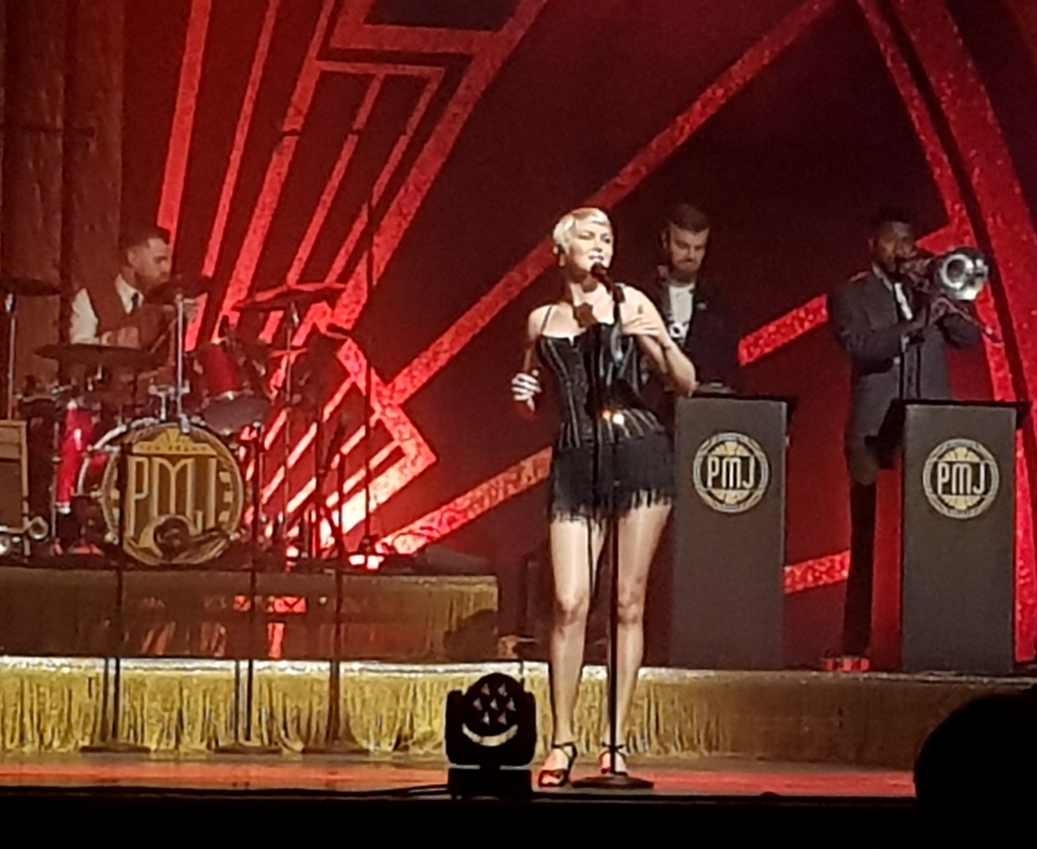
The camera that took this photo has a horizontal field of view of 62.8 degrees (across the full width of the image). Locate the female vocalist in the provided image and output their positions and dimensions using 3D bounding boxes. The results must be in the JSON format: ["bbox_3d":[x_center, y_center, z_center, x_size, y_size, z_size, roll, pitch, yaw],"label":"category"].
[{"bbox_3d":[0.263,0.222,2.620,0.540,1.740,0.400,1,0,16],"label":"female vocalist"}]

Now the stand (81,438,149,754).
[{"bbox_3d":[-1.420,0.600,3.000,0.250,1.110,0.250,1,0,0],"label":"stand"}]

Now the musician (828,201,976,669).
[{"bbox_3d":[1.510,0.057,3.300,0.530,1.790,0.480,1,0,-13],"label":"musician"}]

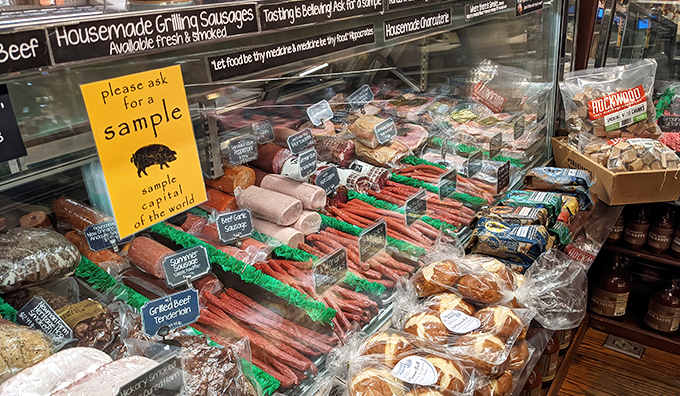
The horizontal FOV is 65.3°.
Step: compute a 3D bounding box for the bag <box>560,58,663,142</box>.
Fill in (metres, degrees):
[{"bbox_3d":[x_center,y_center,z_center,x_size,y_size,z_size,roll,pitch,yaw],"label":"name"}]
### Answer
[{"bbox_3d":[1.012,-0.349,1.980,0.330,0.330,0.110,2,18,17],"label":"bag"}]

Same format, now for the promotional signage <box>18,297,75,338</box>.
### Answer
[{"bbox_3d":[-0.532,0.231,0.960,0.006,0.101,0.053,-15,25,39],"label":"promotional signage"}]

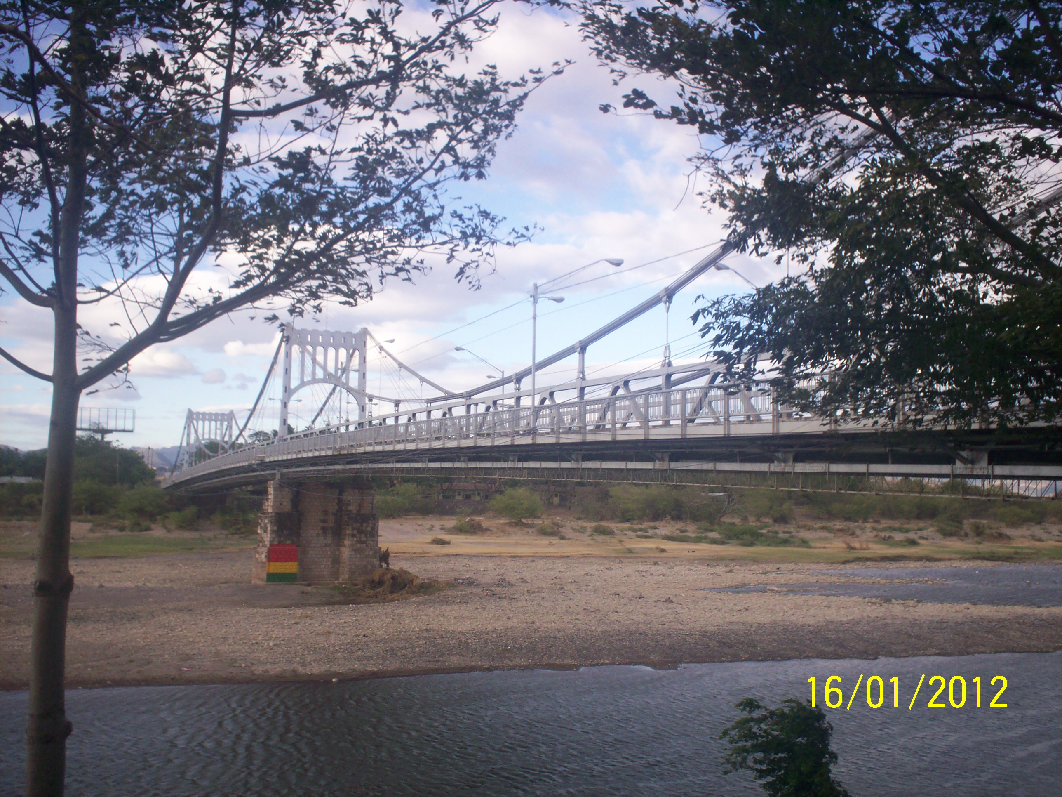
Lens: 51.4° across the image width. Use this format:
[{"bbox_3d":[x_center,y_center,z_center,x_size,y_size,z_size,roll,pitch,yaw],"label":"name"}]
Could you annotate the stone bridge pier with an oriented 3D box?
[{"bbox_3d":[-21.142,12.984,108.544,11.300,9.786,5.000,3,-6,-22],"label":"stone bridge pier"}]

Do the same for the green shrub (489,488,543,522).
[{"bbox_3d":[-2.907,20.673,215.000,10.498,6.622,9.448,1,-5,-1],"label":"green shrub"}]

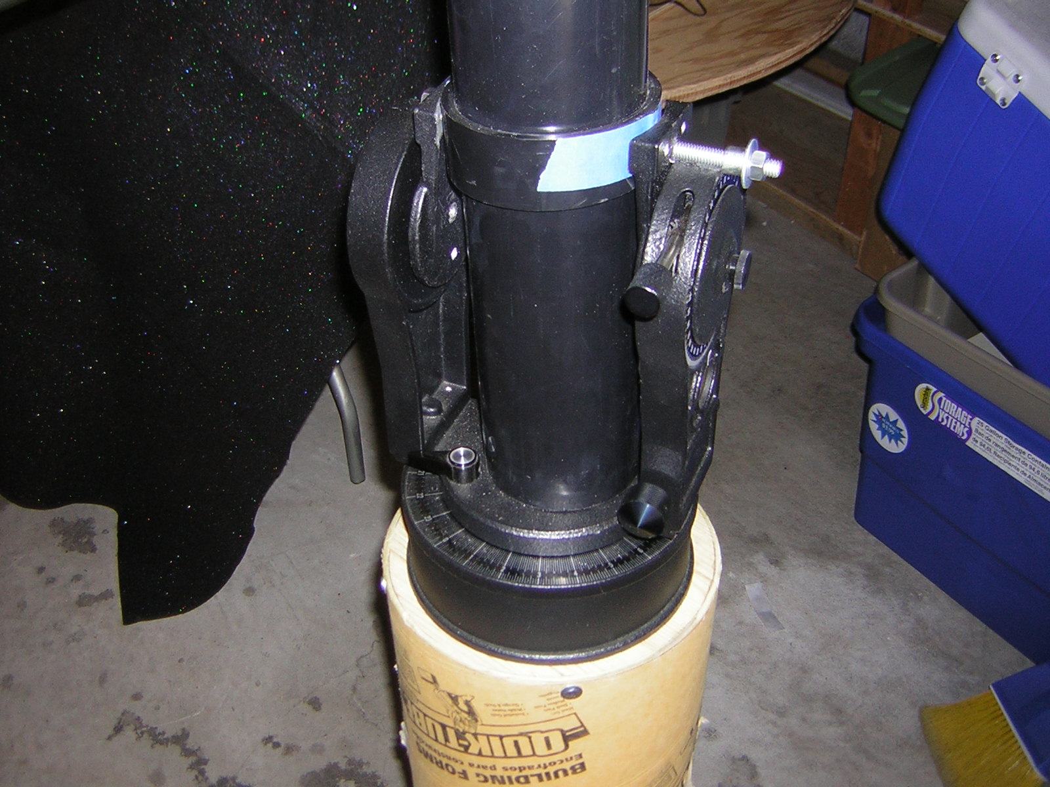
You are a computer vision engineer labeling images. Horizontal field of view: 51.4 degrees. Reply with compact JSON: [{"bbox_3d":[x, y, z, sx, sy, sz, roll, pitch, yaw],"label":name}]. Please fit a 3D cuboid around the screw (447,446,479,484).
[{"bbox_3d":[-0.035,0.042,0.622,0.018,0.015,0.018,-1,38,1],"label":"screw"}]

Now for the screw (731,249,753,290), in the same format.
[{"bbox_3d":[0.102,-0.059,0.522,0.007,0.018,0.018,12,40,17],"label":"screw"}]

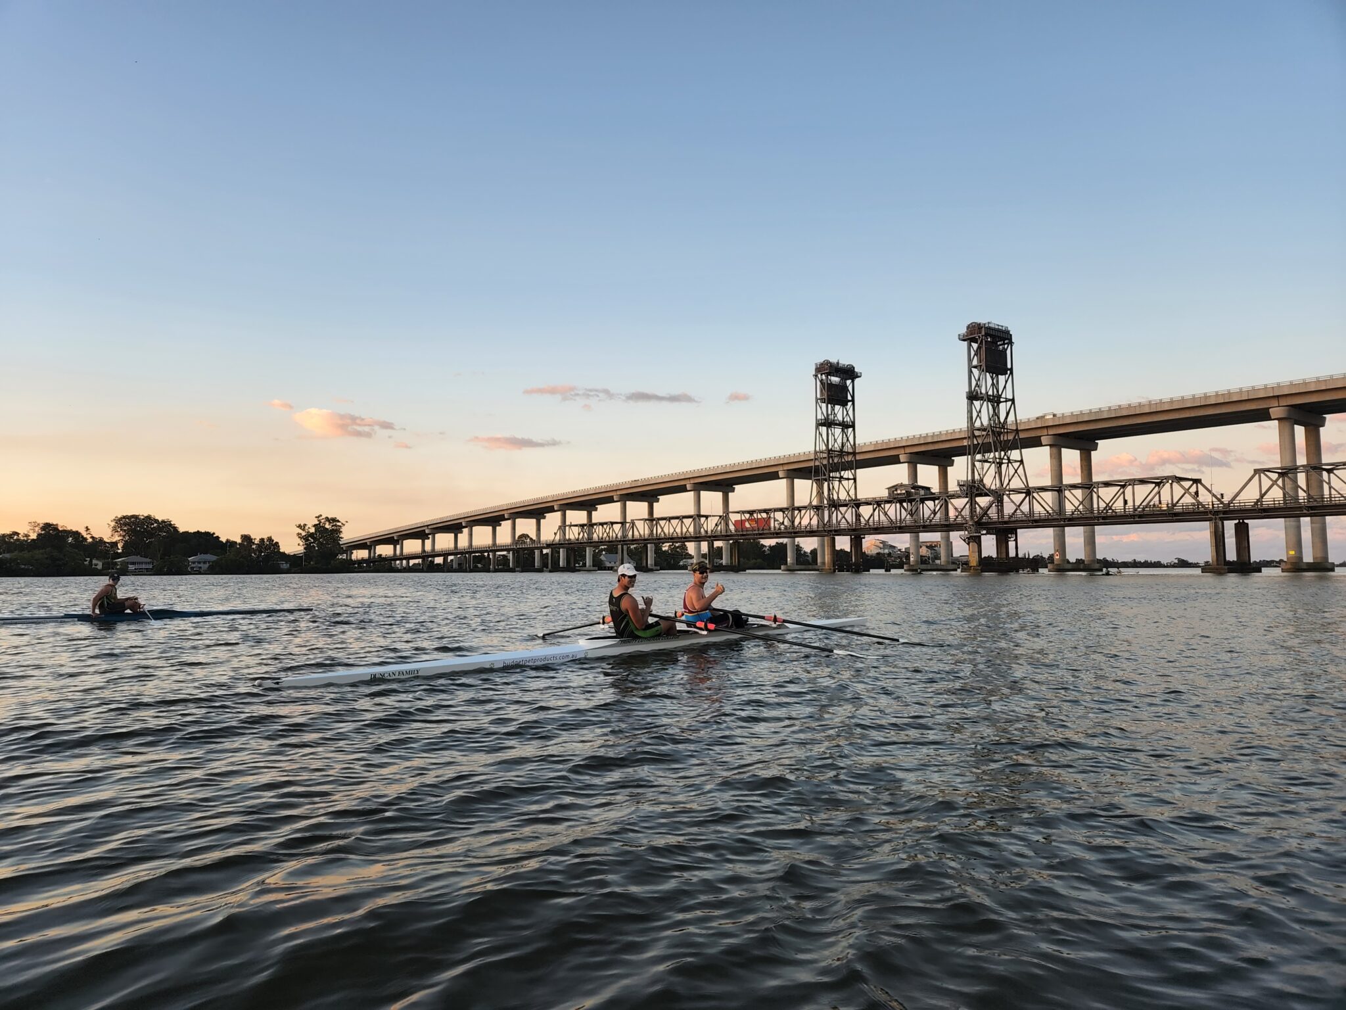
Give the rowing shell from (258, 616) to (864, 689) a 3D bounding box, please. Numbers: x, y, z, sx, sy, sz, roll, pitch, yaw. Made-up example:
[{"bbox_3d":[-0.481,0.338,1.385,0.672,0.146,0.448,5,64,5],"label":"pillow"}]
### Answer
[{"bbox_3d":[-0.052,1.718,11.327,0.600,0.340,10.436,-4,-5,40],"label":"rowing shell"}]

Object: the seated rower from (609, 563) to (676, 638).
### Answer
[{"bbox_3d":[-0.353,1.188,11.007,0.550,0.930,1.000,-4,-5,40],"label":"seated rower"}]

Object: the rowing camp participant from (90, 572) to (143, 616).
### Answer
[{"bbox_3d":[-10.661,1.679,17.043,1.000,0.810,0.550,4,-6,-42],"label":"rowing camp participant"}]

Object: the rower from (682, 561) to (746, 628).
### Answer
[{"bbox_3d":[0.553,1.267,12.079,0.550,0.930,1.000,-4,-6,44],"label":"rower"}]

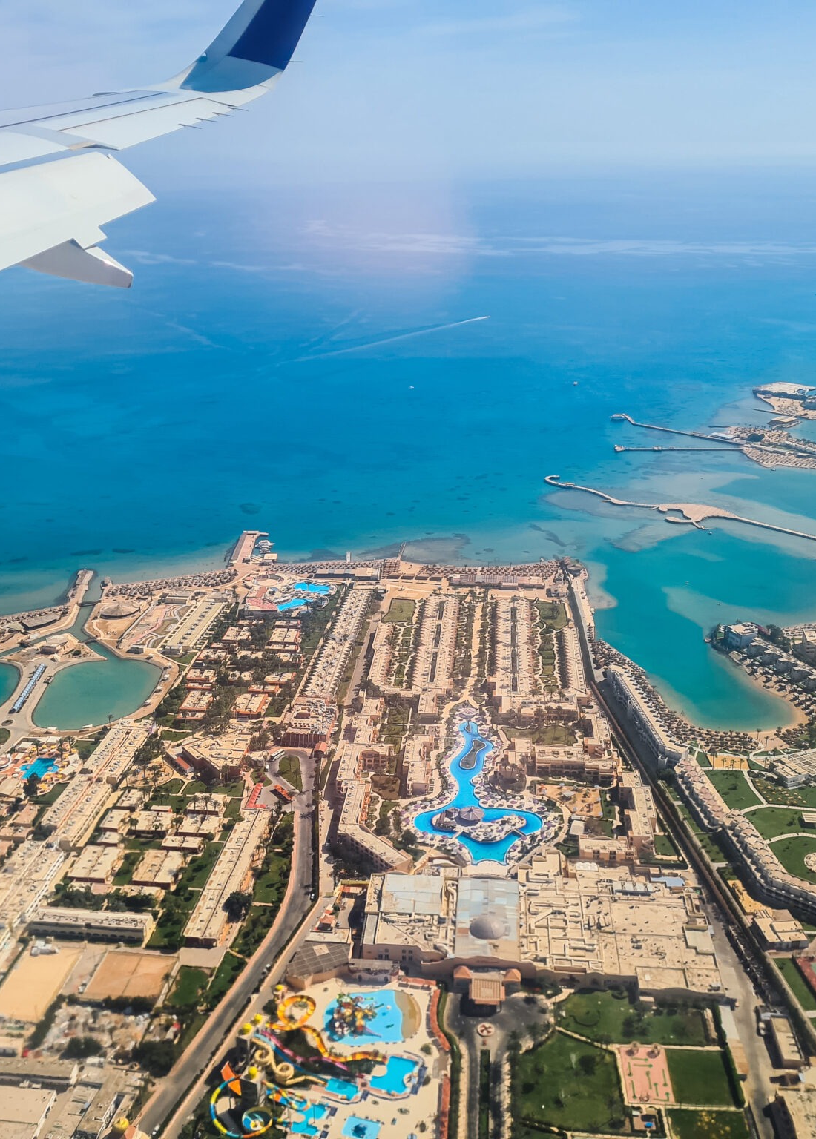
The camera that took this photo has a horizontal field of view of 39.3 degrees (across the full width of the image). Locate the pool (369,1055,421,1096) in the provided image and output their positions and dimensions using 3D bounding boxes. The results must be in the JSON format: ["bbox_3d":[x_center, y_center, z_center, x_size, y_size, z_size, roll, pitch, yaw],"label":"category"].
[{"bbox_3d":[-5.244,212.589,478.646,16.910,1.500,19.350,7,22,18],"label":"pool"}]

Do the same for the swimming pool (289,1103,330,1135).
[{"bbox_3d":[-39.639,220.661,457.877,11.600,1.500,16.800,5,21,14],"label":"swimming pool"}]

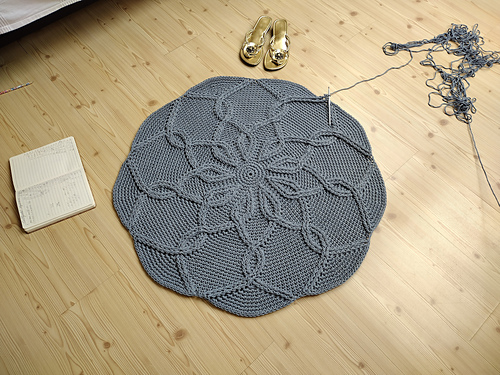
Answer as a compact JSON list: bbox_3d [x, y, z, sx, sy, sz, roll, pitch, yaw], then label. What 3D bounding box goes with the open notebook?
[{"bbox_3d":[-0.616,-0.018,1.214,0.206,0.018,0.272,-22,64,-12],"label":"open notebook"}]

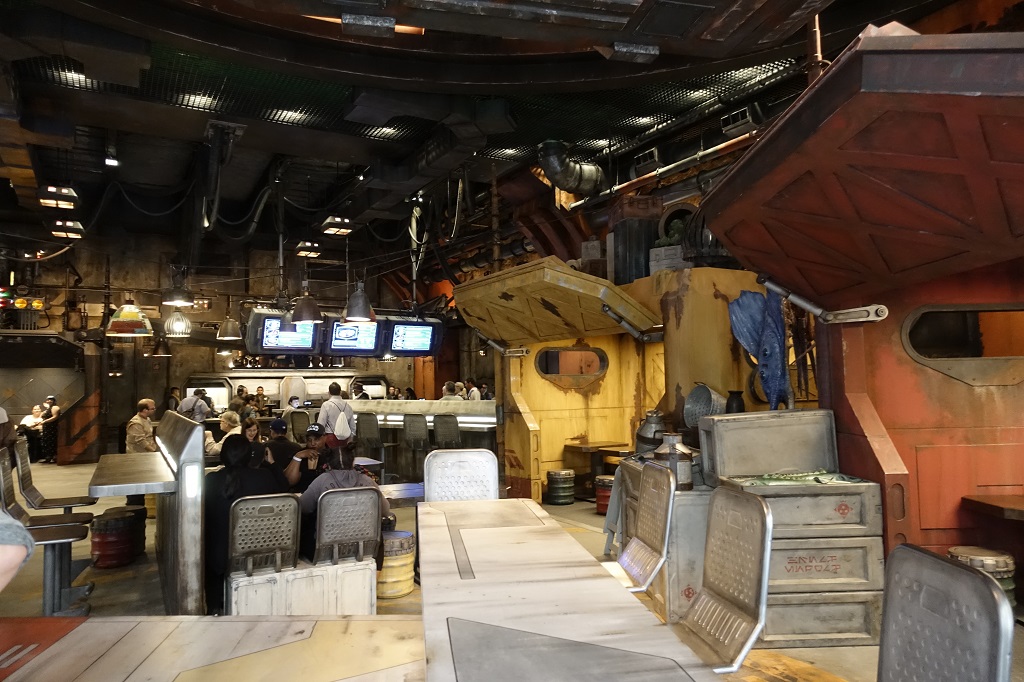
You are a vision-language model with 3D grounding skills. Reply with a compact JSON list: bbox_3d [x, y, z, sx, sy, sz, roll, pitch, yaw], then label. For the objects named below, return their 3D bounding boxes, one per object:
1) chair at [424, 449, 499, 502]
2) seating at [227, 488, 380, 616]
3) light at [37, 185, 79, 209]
[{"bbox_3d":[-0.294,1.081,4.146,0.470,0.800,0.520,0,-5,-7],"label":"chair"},{"bbox_3d":[-1.589,1.637,5.249,1.053,1.060,0.560,0,-3,-19],"label":"seating"},{"bbox_3d":[-7.451,-2.355,11.200,0.640,0.320,0.500,2,-5,-30],"label":"light"}]

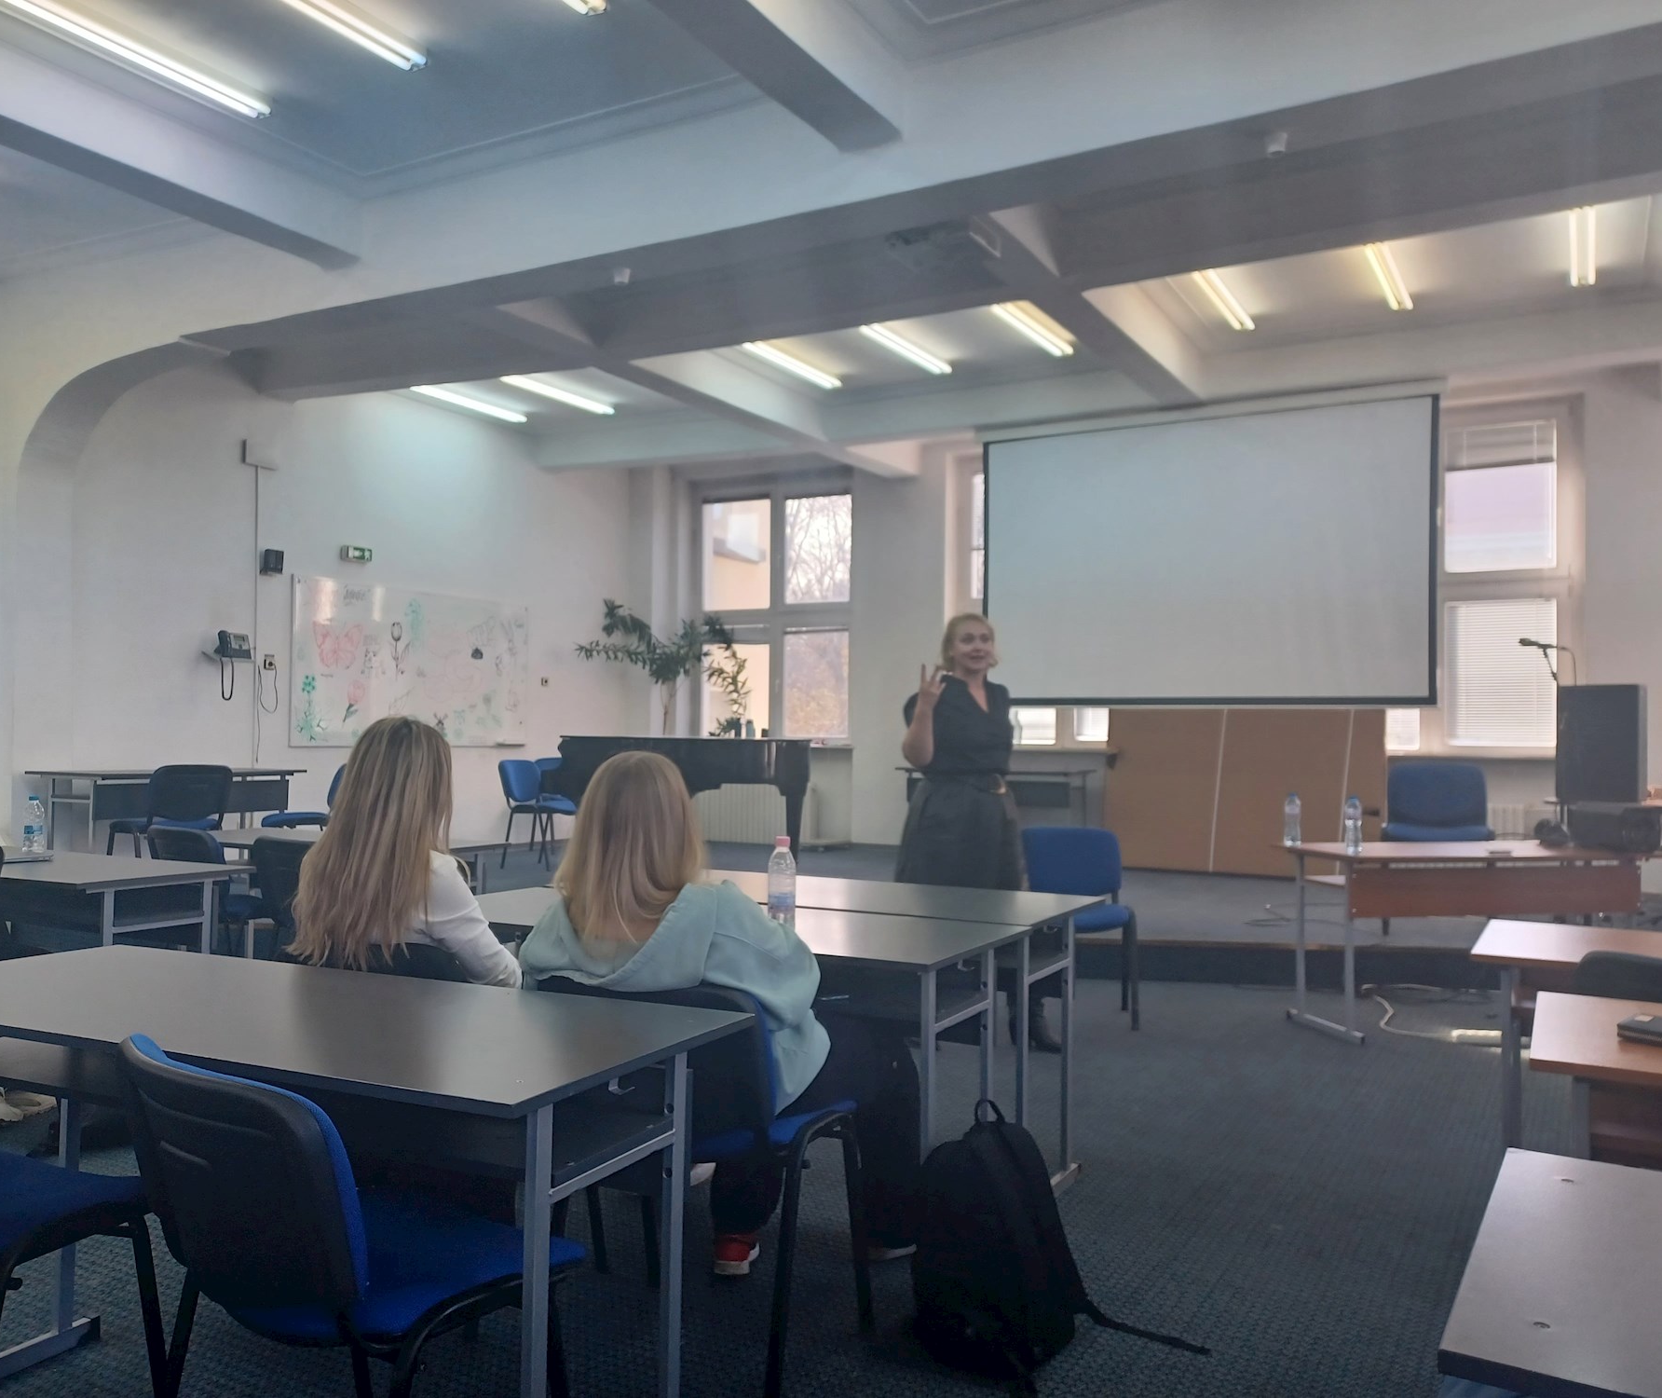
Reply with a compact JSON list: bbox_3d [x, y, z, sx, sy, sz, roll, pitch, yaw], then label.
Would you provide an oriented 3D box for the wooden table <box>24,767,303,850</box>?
[{"bbox_3d":[-4.135,0.822,8.457,0.630,0.740,1.500,0,-2,29],"label":"wooden table"}]

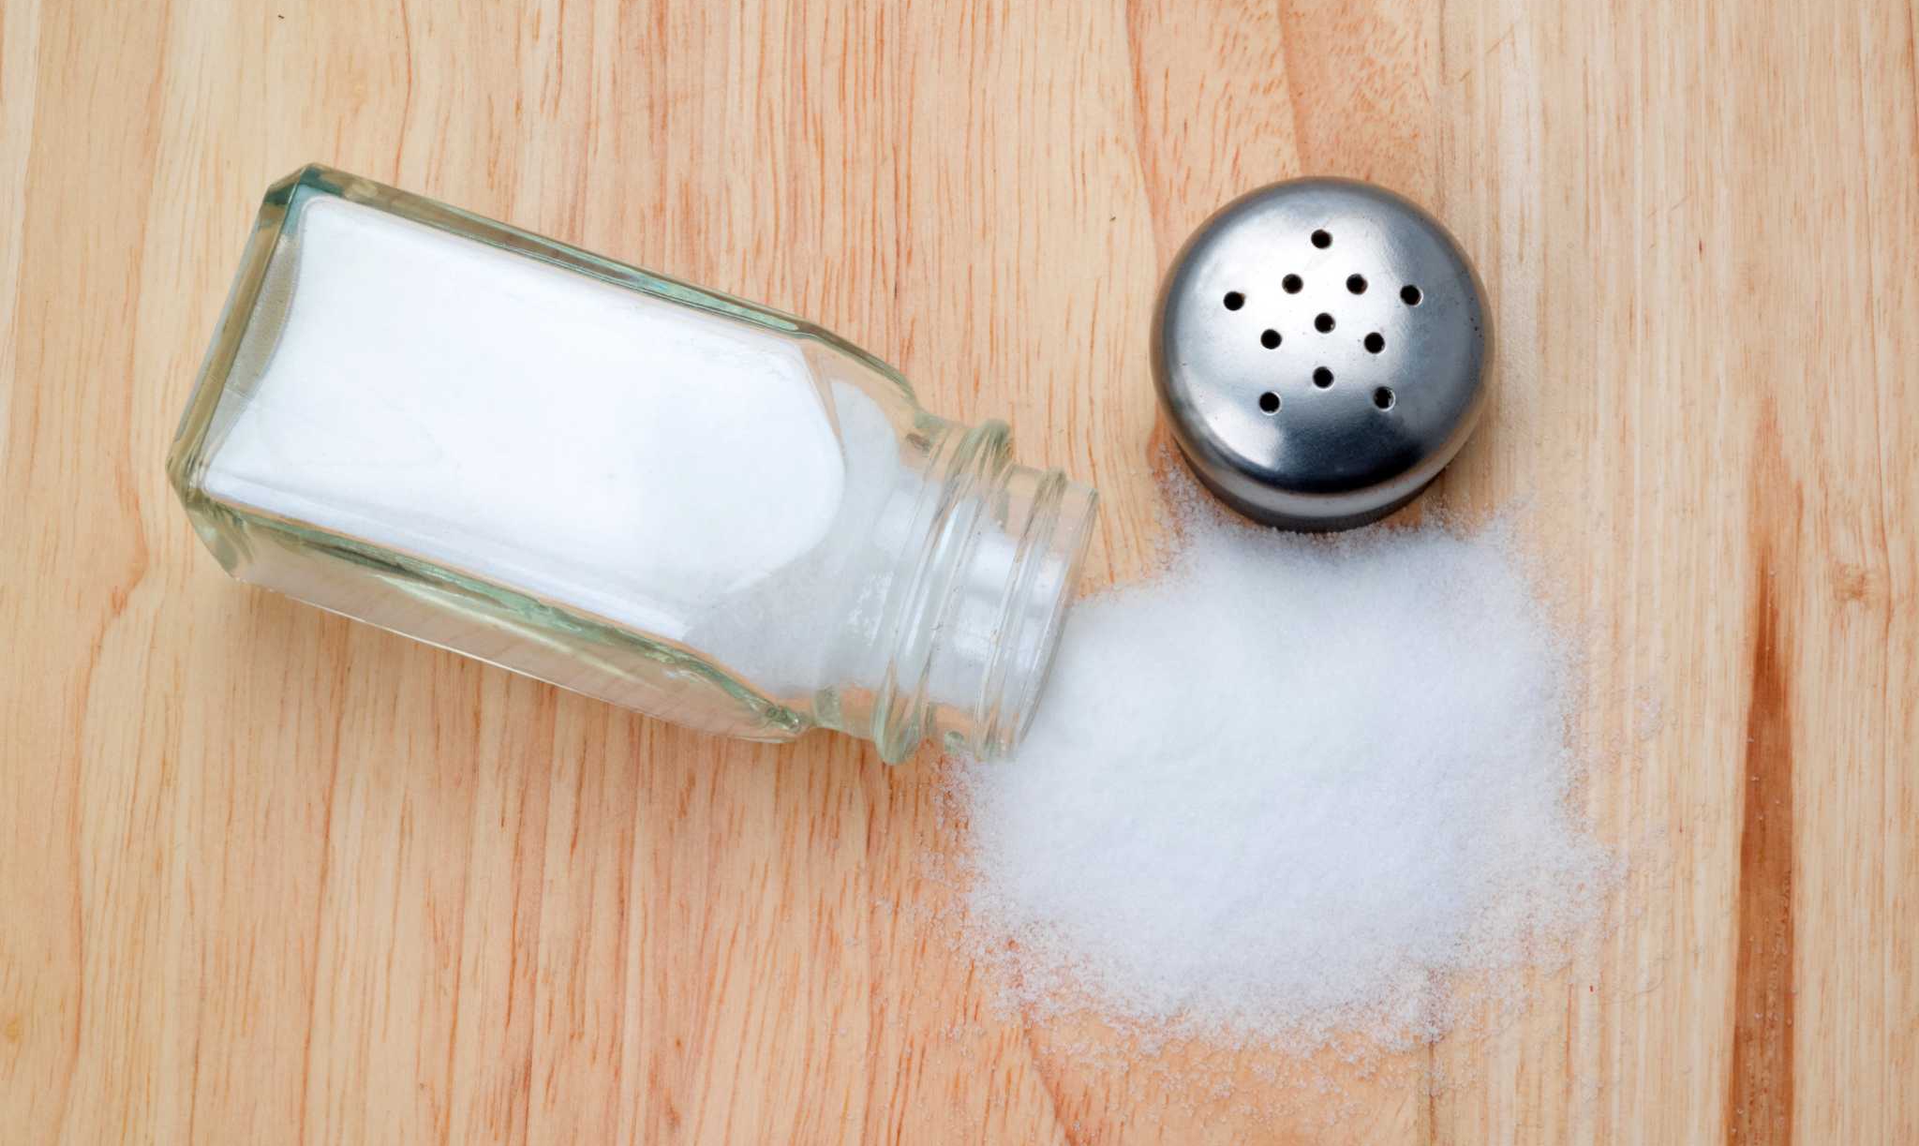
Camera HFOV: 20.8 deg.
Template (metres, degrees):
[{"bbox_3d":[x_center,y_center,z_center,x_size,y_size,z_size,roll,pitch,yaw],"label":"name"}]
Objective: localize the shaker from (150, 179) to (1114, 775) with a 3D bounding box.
[{"bbox_3d":[-0.035,-0.009,0.567,0.092,0.040,0.040,18,78,7],"label":"shaker"}]

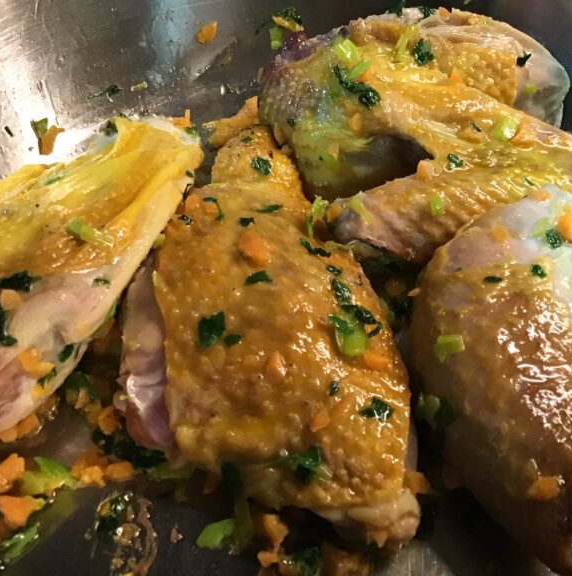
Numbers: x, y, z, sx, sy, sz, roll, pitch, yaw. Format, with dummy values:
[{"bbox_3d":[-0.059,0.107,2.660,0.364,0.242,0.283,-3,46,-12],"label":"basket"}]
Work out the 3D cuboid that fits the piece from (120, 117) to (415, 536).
[{"bbox_3d":[-0.013,0.002,0.216,0.085,0.047,0.150,-8,51,-7],"label":"piece"}]

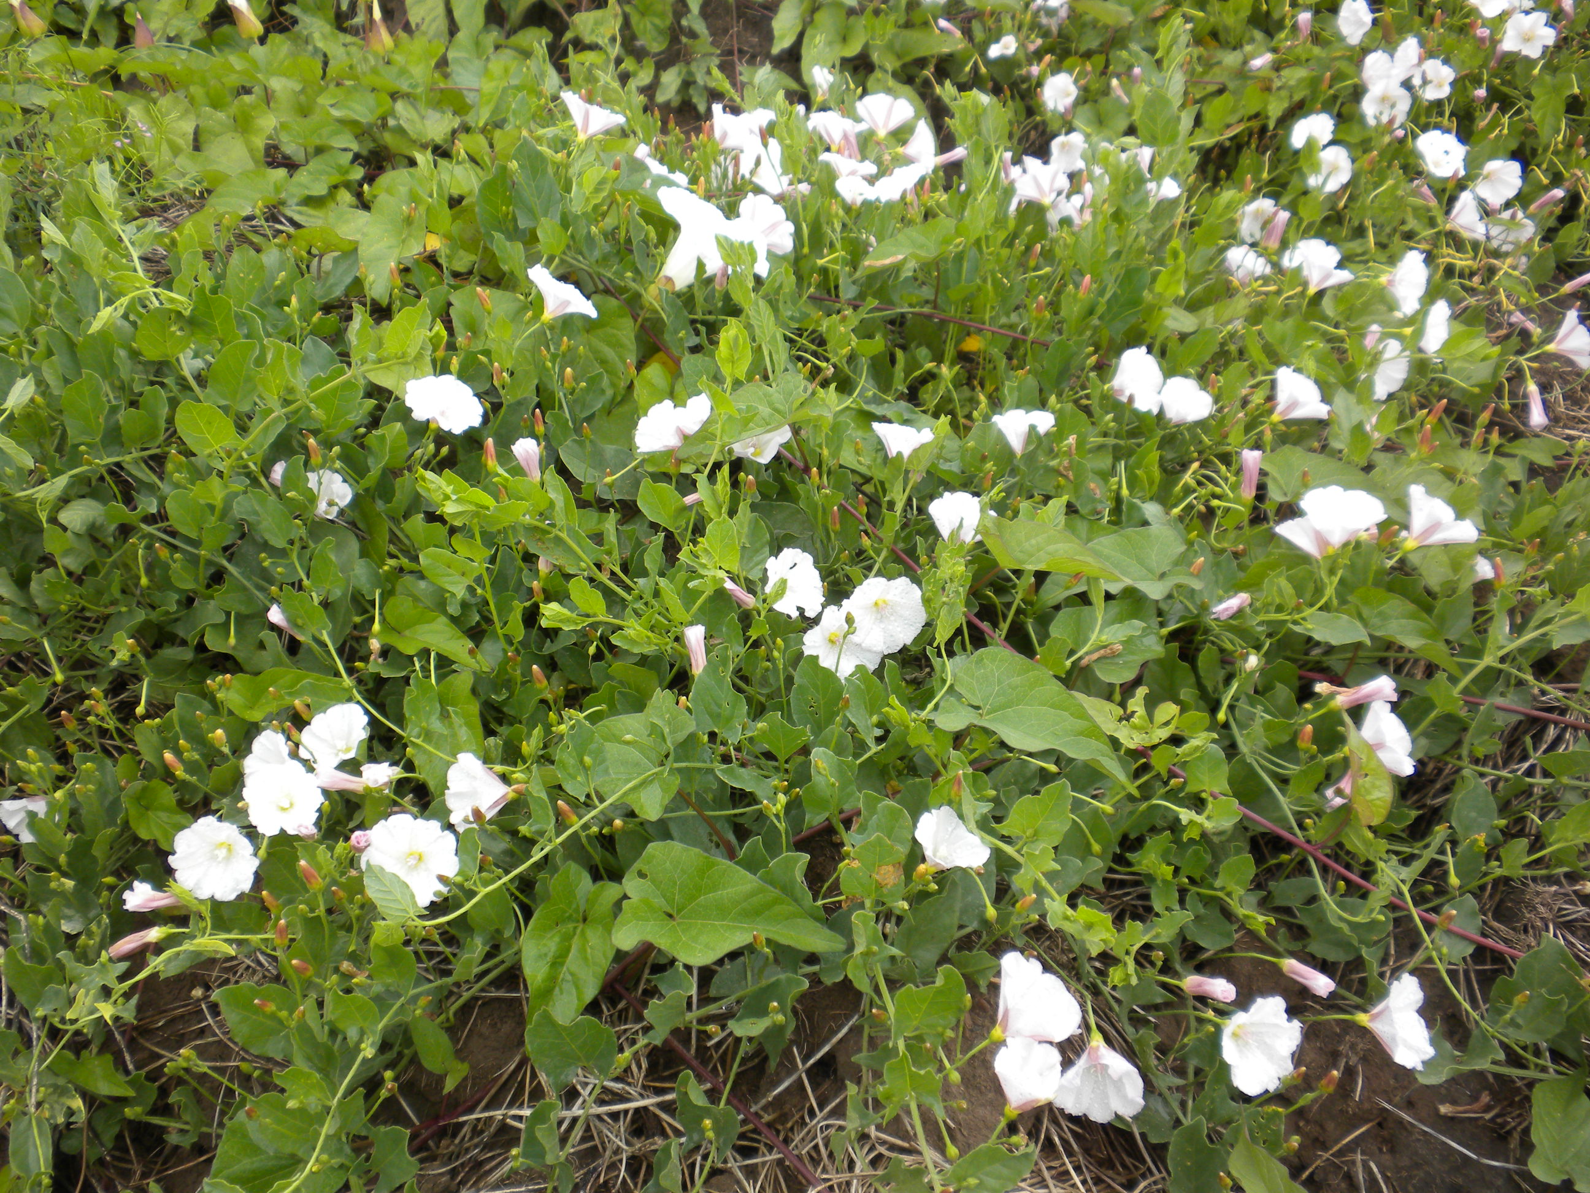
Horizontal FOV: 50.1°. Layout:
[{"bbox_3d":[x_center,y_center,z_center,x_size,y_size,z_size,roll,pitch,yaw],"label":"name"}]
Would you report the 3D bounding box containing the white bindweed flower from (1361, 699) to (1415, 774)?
[{"bbox_3d":[0.243,0.064,0.713,0.024,0.034,0.034,-22,43,7],"label":"white bindweed flower"}]

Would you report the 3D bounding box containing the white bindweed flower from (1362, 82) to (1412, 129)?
[{"bbox_3d":[0.392,-0.327,1.126,0.033,0.033,0.022,12,28,12],"label":"white bindweed flower"}]

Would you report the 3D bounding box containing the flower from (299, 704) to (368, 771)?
[{"bbox_3d":[-0.168,0.056,0.635,0.028,0.018,0.028,-39,53,-9],"label":"flower"}]

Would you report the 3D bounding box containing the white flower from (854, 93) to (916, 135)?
[{"bbox_3d":[0.046,-0.245,0.870,0.031,0.018,0.031,2,3,2],"label":"white flower"}]

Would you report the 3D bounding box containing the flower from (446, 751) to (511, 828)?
[{"bbox_3d":[-0.107,0.066,0.575,0.020,0.026,0.026,3,35,-28],"label":"flower"}]

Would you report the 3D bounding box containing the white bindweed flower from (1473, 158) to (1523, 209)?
[{"bbox_3d":[0.362,-0.217,0.880,0.016,0.026,0.026,24,20,-47],"label":"white bindweed flower"}]

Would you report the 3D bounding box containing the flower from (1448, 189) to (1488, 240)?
[{"bbox_3d":[0.402,-0.225,1.023,0.022,0.032,0.032,-20,41,16],"label":"flower"}]

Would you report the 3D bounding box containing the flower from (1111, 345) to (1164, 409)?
[{"bbox_3d":[0.173,-0.107,0.883,0.024,0.035,0.035,-30,47,-1],"label":"flower"}]

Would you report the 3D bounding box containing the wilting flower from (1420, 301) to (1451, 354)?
[{"bbox_3d":[0.269,-0.113,0.715,0.017,0.023,0.022,-18,48,-6],"label":"wilting flower"}]

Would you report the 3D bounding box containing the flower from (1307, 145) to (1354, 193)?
[{"bbox_3d":[0.331,-0.264,1.051,0.029,0.029,0.018,5,21,6],"label":"flower"}]

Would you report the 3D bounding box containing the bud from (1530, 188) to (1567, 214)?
[{"bbox_3d":[0.385,-0.202,0.870,0.018,0.007,0.007,-27,39,12],"label":"bud"}]

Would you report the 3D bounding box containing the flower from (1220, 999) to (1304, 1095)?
[{"bbox_3d":[0.157,0.151,0.572,0.031,0.031,0.021,-16,11,-17],"label":"flower"}]

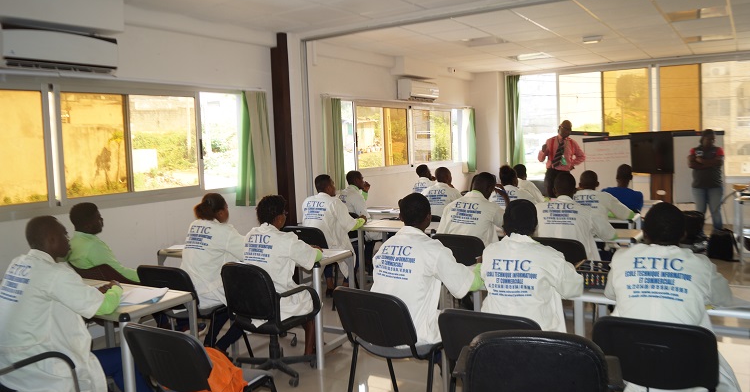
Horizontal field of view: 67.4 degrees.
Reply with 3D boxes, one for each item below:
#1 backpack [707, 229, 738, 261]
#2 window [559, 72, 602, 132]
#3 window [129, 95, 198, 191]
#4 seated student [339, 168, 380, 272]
[{"bbox_3d":[4.329,0.594,7.030,0.320,0.370,0.220,2,7,34],"label":"backpack"},{"bbox_3d":[3.813,-1.291,10.471,0.800,1.920,0.100,2,7,34],"label":"window"},{"bbox_3d":[-1.992,-0.504,5.367,0.080,0.940,0.820,2,7,34],"label":"window"},{"bbox_3d":[-0.134,0.323,6.376,0.500,1.250,0.720,3,7,41],"label":"seated student"}]

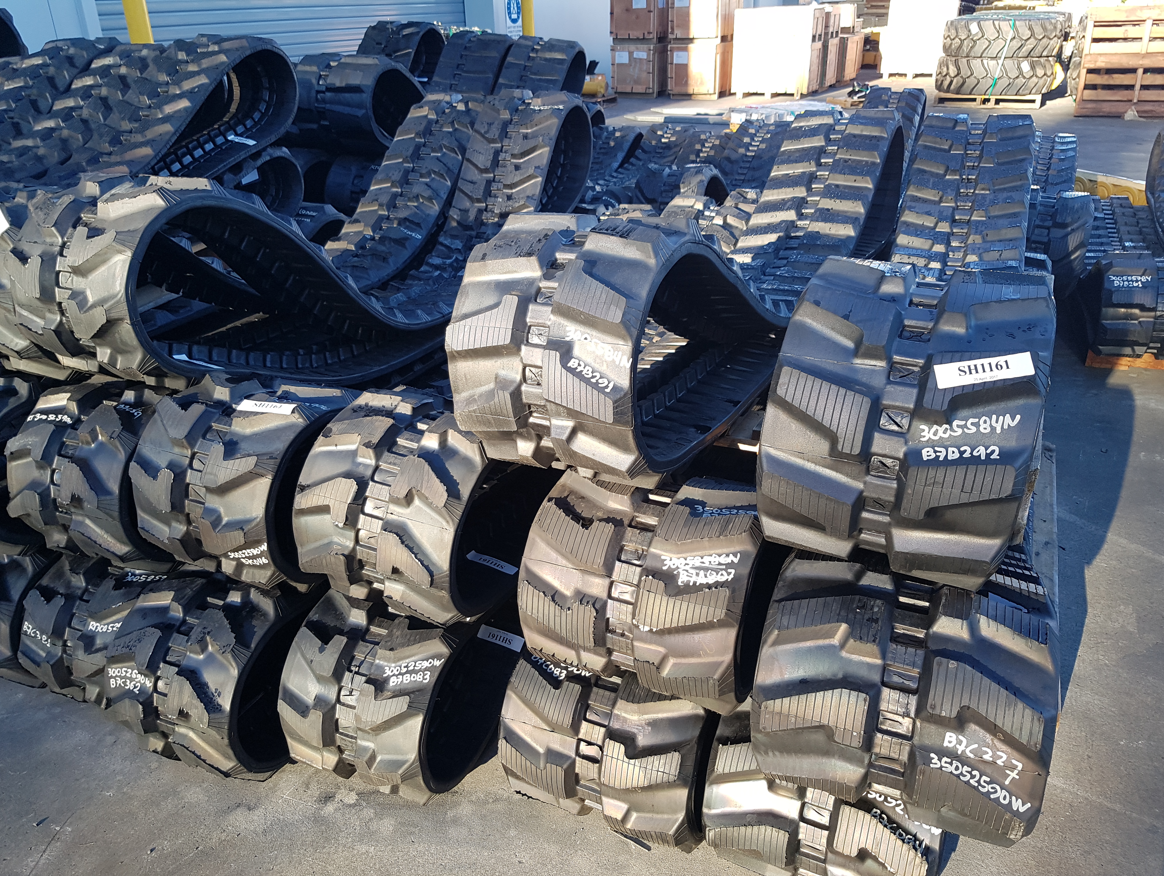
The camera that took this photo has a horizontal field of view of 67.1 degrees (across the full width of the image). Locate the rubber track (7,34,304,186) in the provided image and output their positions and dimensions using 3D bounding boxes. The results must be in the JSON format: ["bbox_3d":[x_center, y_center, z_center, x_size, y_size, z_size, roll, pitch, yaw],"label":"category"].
[{"bbox_3d":[-1.474,-1.053,2.870,0.630,0.425,1.010,10,29,22],"label":"rubber track"}]

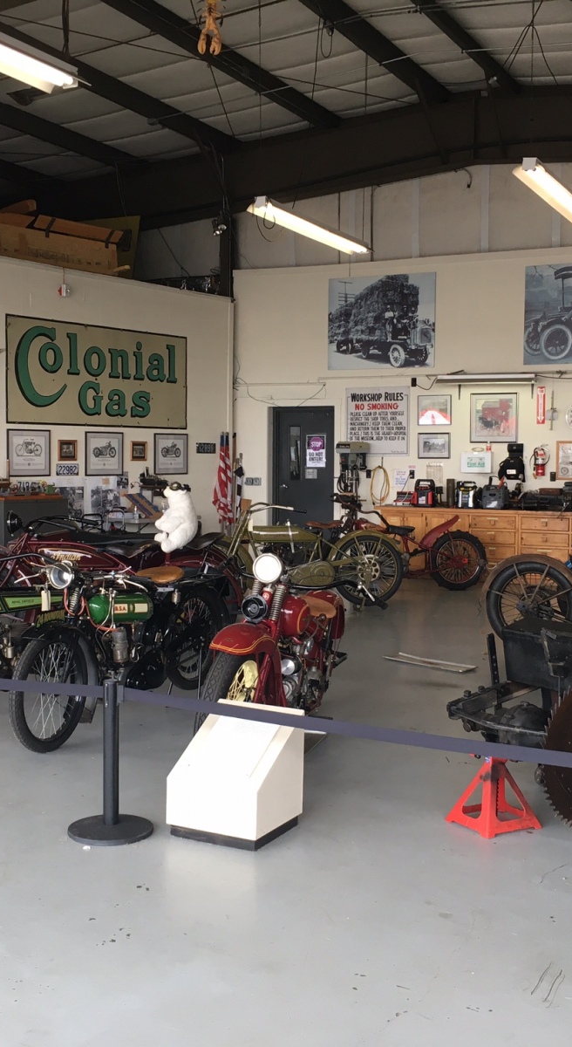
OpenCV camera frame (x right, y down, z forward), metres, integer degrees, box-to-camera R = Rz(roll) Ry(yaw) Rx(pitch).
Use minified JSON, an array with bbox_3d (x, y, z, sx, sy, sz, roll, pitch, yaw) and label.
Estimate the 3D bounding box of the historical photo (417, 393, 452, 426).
[{"bbox_3d":[1.926,-1.459,15.095,0.467,0.391,0.030,2,4,28],"label":"historical photo"}]

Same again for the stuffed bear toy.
[{"bbox_3d":[-0.806,-0.040,8.600,0.320,0.510,0.280,0,3,-13],"label":"stuffed bear toy"}]

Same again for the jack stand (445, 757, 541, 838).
[{"bbox_3d":[0.846,1.062,4.738,0.260,0.320,0.260,-2,4,-31],"label":"jack stand"}]

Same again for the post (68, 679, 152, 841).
[{"bbox_3d":[-0.689,0.917,4.600,0.335,0.603,0.335,0,3,0],"label":"post"}]

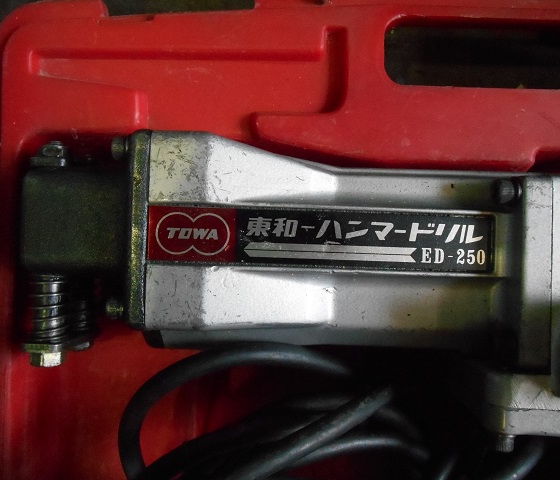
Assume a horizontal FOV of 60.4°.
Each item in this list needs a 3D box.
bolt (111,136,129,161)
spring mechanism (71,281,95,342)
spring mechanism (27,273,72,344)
[{"bbox_3d":[-0.076,-0.043,0.227,0.009,0.011,0.011,2,90,0],"label":"bolt"},{"bbox_3d":[-0.115,0.036,0.275,0.020,0.020,0.036,2,90,0],"label":"spring mechanism"},{"bbox_3d":[-0.115,0.034,0.240,0.021,0.021,0.036,2,90,0],"label":"spring mechanism"}]

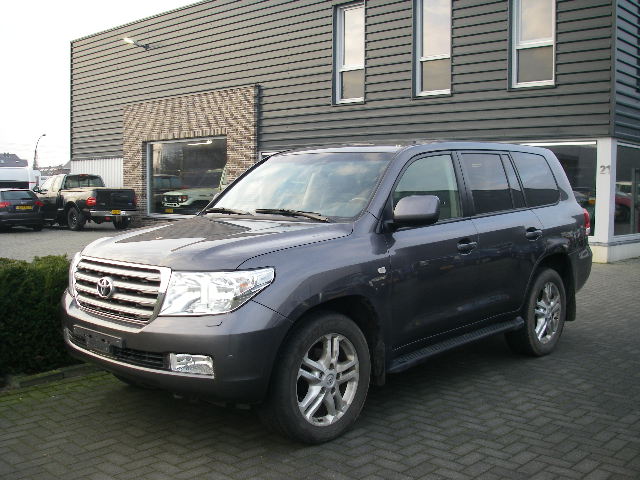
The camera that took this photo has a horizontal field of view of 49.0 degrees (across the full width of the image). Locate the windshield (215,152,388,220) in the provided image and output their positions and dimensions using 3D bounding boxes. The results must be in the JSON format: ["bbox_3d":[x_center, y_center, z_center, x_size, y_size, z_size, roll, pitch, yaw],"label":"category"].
[{"bbox_3d":[-0.151,-0.399,5.084,1.460,0.120,0.800,5,43,42],"label":"windshield"}]

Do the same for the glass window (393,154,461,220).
[{"bbox_3d":[0.705,-0.341,4.731,0.060,0.500,0.840,-19,-10,41],"label":"glass window"}]

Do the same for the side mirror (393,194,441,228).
[{"bbox_3d":[0.601,-0.190,4.351,0.250,0.190,0.170,5,7,42],"label":"side mirror"}]

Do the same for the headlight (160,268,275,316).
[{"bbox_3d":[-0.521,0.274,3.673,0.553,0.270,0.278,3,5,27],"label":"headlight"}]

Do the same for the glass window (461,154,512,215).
[{"bbox_3d":[1.289,-0.434,5.372,0.050,0.480,0.620,-19,-10,41],"label":"glass window"}]

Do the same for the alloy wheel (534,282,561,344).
[{"bbox_3d":[1.919,0.631,6.183,0.200,0.530,0.530,5,7,42],"label":"alloy wheel"}]

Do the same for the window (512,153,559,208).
[{"bbox_3d":[1.894,-0.528,6.131,0.060,0.470,0.690,-17,-8,42],"label":"window"}]

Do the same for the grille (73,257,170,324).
[{"bbox_3d":[-1.165,0.270,3.940,1.000,0.320,0.150,4,6,42],"label":"grille"}]

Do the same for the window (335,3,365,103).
[{"bbox_3d":[0.774,-4.922,18.537,1.030,2.600,0.140,4,6,42],"label":"window"}]

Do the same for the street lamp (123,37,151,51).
[{"bbox_3d":[-6.003,-6.417,22.946,0.220,0.320,0.950,5,7,44],"label":"street lamp"}]

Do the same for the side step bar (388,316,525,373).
[{"bbox_3d":[0.979,0.731,5.041,0.220,0.100,1.830,4,6,42],"label":"side step bar"}]

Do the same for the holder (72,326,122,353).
[{"bbox_3d":[-1.261,0.557,3.961,0.520,0.105,0.035,5,7,42],"label":"holder"}]

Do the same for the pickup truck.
[{"bbox_3d":[-8.880,-1.420,25.200,5.700,1.910,2.020,5,6,44],"label":"pickup truck"}]

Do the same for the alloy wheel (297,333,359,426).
[{"bbox_3d":[-0.011,0.793,4.093,0.200,0.530,0.530,5,7,42],"label":"alloy wheel"}]

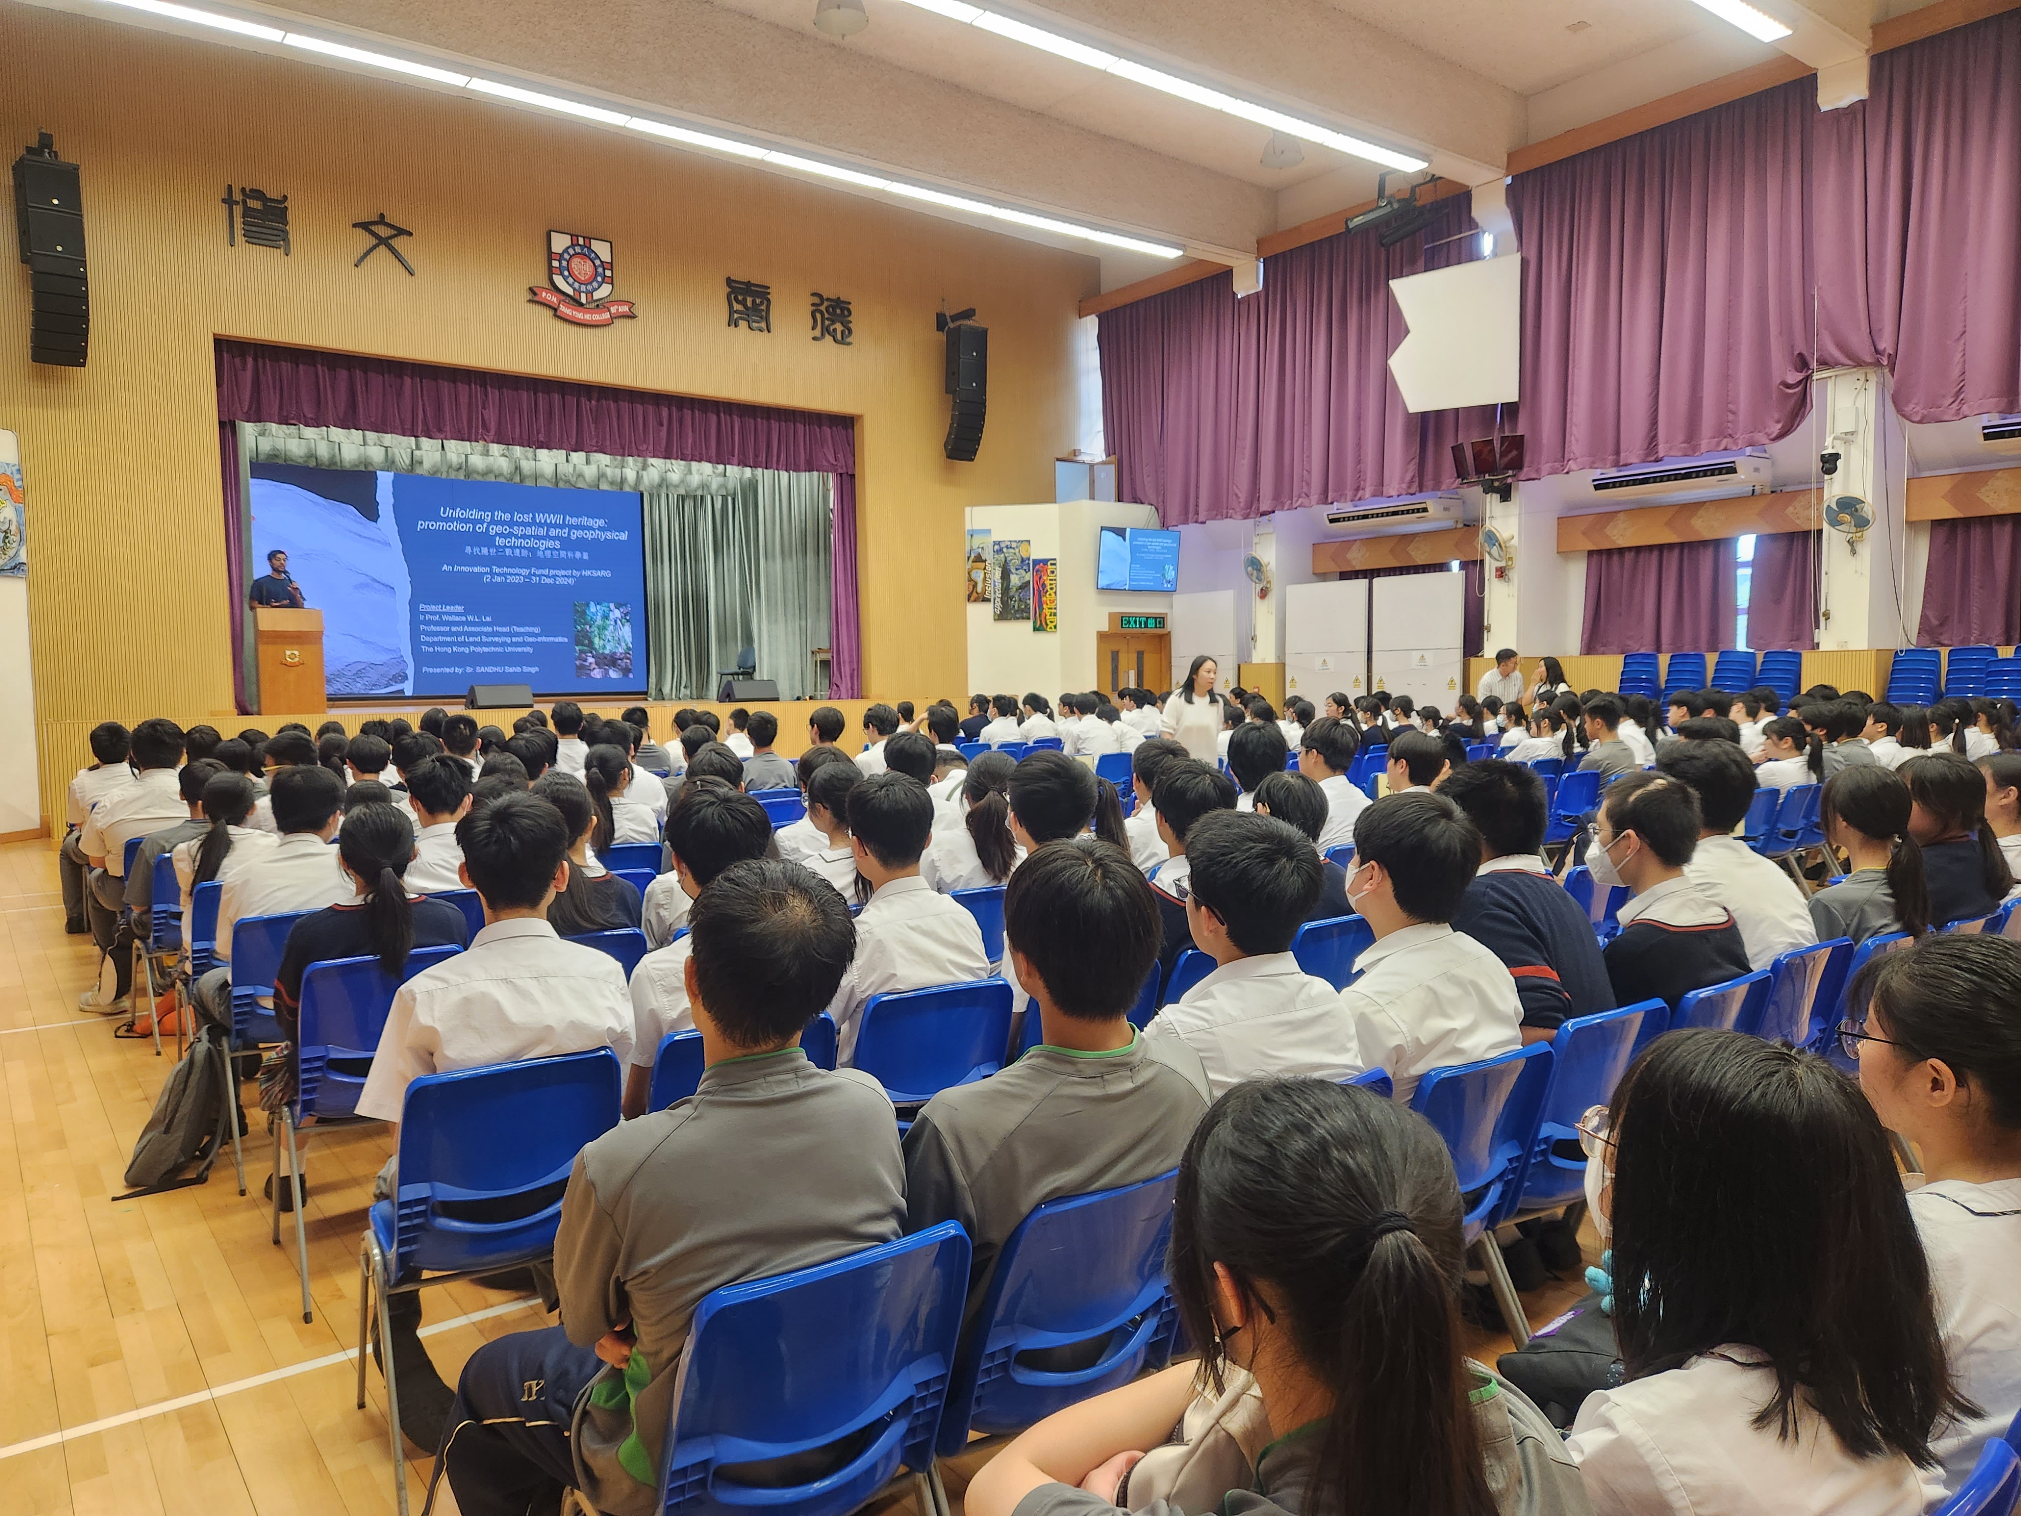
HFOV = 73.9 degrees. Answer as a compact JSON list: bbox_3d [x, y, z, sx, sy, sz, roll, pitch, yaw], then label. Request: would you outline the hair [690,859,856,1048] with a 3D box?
[{"bbox_3d":[-0.264,0.216,1.500,0.180,0.200,0.205,-3,3,-32],"label":"hair"}]

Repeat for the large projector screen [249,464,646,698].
[{"bbox_3d":[-7.216,-2.239,17.782,4.994,2.876,0.100,-3,4,-37],"label":"large projector screen"}]

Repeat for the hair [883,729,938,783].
[{"bbox_3d":[-0.399,0.006,5.427,0.185,0.230,0.220,-3,4,-31],"label":"hair"}]

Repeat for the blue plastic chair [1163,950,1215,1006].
[{"bbox_3d":[0.374,0.842,3.536,0.430,0.800,0.550,-3,4,-34],"label":"blue plastic chair"}]

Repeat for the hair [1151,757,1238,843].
[{"bbox_3d":[0.486,0.118,3.531,0.190,0.230,0.220,-4,4,-39],"label":"hair"}]

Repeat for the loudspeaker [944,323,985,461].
[{"bbox_3d":[-0.631,-5.208,19.336,0.480,1.850,0.420,-4,5,-38],"label":"loudspeaker"}]

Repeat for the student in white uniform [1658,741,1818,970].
[{"bbox_3d":[1.525,0.588,3.276,0.470,1.260,0.750,-3,4,-38],"label":"student in white uniform"}]

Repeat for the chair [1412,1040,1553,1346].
[{"bbox_3d":[0.673,0.898,2.522,0.430,0.800,0.550,-3,4,-34],"label":"chair"}]

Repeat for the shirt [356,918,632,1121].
[{"bbox_3d":[-0.968,0.554,2.566,0.490,0.540,0.280,-3,4,-33],"label":"shirt"}]

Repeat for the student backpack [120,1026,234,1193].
[{"bbox_3d":[-2.550,1.045,4.133,0.190,0.450,0.280,21,-10,-36],"label":"student backpack"}]

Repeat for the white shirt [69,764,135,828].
[{"bbox_3d":[-5.174,0.240,7.700,0.460,0.460,0.300,-3,4,-38],"label":"white shirt"}]

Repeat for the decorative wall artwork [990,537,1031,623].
[{"bbox_3d":[0.025,-2.633,19.991,0.528,1.197,0.030,-1,4,7],"label":"decorative wall artwork"}]

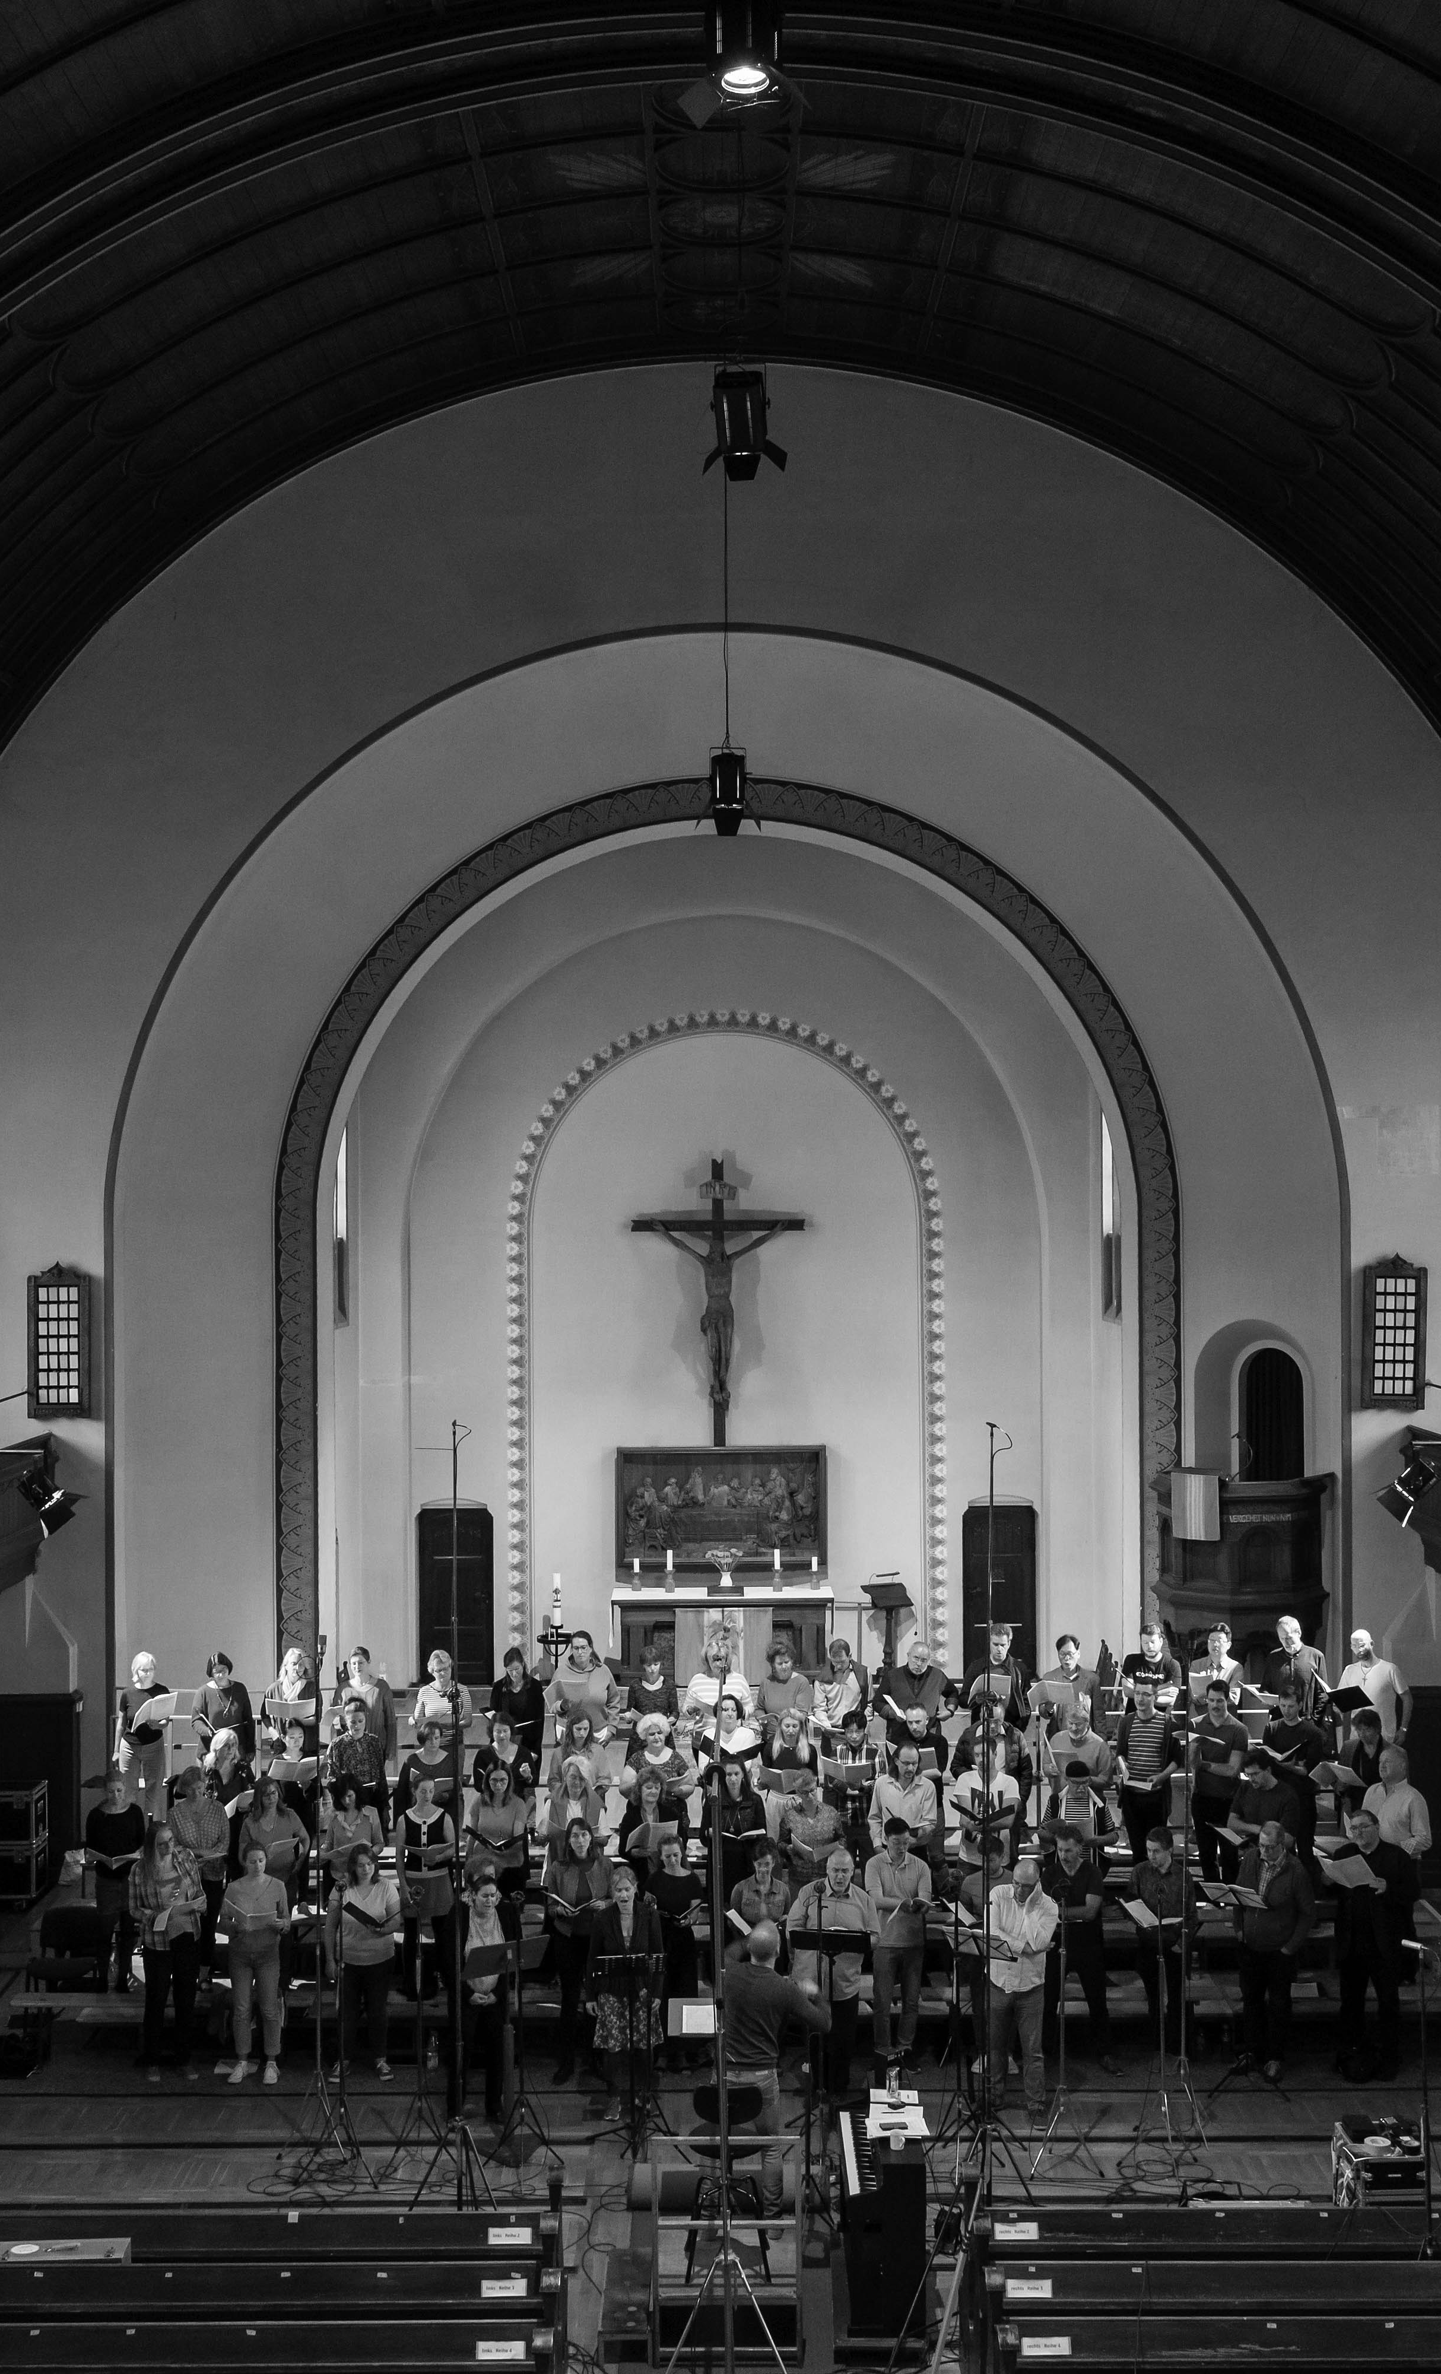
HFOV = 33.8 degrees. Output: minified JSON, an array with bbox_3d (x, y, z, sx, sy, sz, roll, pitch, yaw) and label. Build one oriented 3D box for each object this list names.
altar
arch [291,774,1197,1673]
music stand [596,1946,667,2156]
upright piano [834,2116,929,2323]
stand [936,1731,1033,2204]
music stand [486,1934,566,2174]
[{"bbox_3d":[0.045,5.068,26.736,2.550,1.050,1.000,0,-1,0],"label":"altar"},{"bbox_3d":[0.054,0.790,22.342,8.500,9.300,0.400,0,-1,0],"label":"arch"},{"bbox_3d":[-0.569,5.595,15.343,0.500,1.340,0.500,0,-1,0],"label":"music stand"},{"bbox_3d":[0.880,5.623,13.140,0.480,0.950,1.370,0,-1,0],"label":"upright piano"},{"bbox_3d":[1.654,4.763,14.689,0.700,2.950,0.700,0,-1,0],"label":"stand"},{"bbox_3d":[-1.292,5.541,15.279,0.560,1.420,0.500,0,-1,-27],"label":"music stand"}]

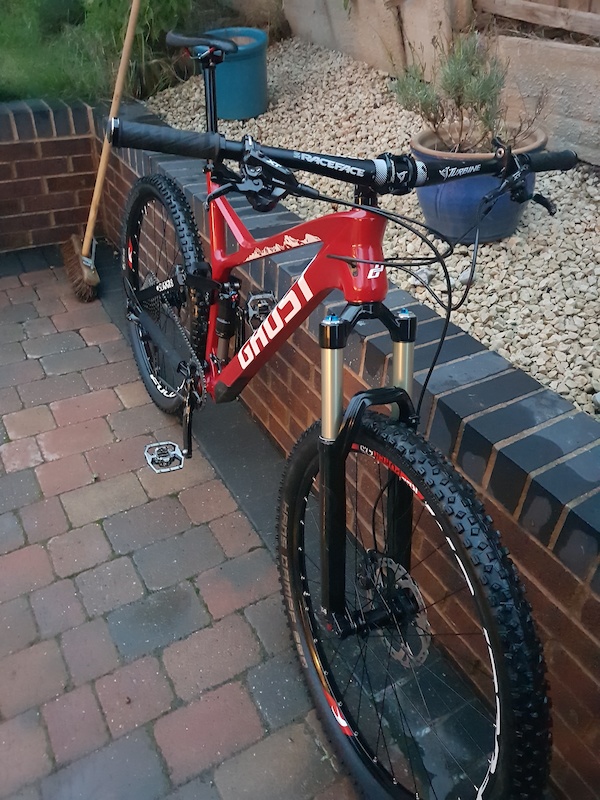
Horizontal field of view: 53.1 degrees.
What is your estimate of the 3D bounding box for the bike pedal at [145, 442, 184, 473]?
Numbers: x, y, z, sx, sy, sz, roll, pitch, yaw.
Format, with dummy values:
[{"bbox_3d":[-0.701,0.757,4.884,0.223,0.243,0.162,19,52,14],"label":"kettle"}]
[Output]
[{"bbox_3d":[-0.335,0.138,1.483,0.090,0.031,0.095,-9,46,-29],"label":"bike pedal"}]

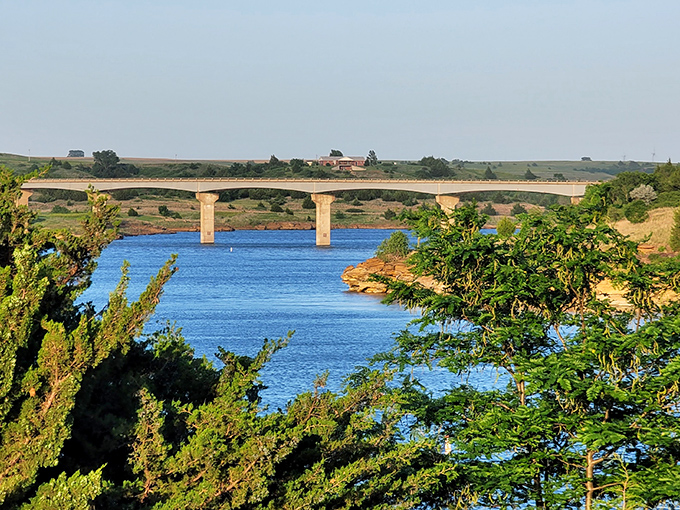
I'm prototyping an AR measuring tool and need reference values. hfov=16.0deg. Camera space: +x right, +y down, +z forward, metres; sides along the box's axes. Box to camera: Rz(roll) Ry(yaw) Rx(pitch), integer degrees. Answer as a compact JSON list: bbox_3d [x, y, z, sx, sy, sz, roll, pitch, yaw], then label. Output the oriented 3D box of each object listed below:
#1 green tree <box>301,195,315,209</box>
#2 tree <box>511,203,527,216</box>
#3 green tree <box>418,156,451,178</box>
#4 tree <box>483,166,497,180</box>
[{"bbox_3d":[-13.560,-22.680,1040.000,6.240,5.600,6.030,0,2,0],"label":"green tree"},{"bbox_3d":[74.450,-18.720,1005.000,6.660,5.410,6.240,0,2,0],"label":"tree"},{"bbox_3d":[50.330,-46.350,1280.000,16.950,11.650,14.300,0,2,0],"label":"green tree"},{"bbox_3d":[80.080,-43.670,1290.000,6.940,6.940,6.940,0,2,0],"label":"tree"}]

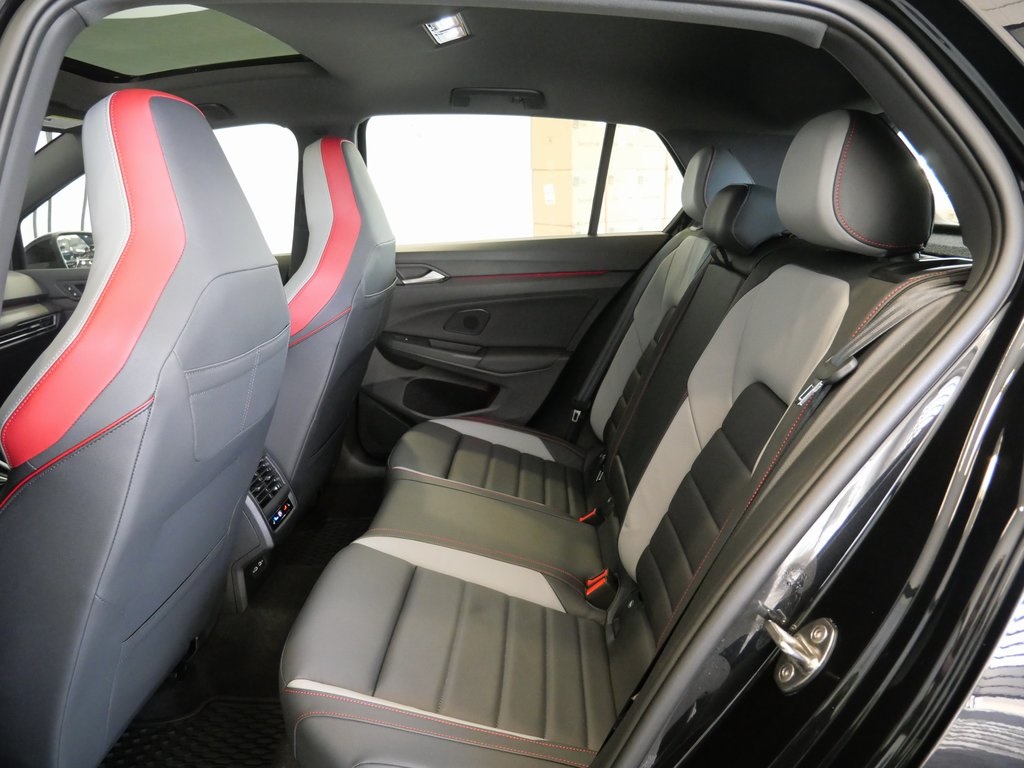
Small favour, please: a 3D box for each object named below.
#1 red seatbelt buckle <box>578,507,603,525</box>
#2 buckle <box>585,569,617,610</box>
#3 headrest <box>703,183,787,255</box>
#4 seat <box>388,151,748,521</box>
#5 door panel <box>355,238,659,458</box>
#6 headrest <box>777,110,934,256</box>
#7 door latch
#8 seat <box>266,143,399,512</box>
[{"bbox_3d":[0.165,0.286,1.560,0.045,0.048,0.028,-25,12,9],"label":"red seatbelt buckle"},{"bbox_3d":[0.160,0.375,1.284,0.050,0.060,0.052,-25,12,9],"label":"buckle"},{"bbox_3d":[0.417,-0.287,1.250,0.135,0.130,0.240,7,15,1],"label":"headrest"},{"bbox_3d":[0.132,-0.088,1.686,0.813,0.897,0.490,-1,16,3],"label":"seat"},{"bbox_3d":[0.008,-0.092,2.058,0.920,0.680,0.130,0,15,3],"label":"door panel"},{"bbox_3d":[0.425,-0.251,0.902,0.142,0.175,0.245,7,15,1],"label":"headrest"},{"bbox_3d":[0.242,0.231,0.605,0.042,0.066,0.040,28,14,-5],"label":"door latch"},{"bbox_3d":[-0.688,-0.068,1.734,0.840,1.020,0.530,0,15,3],"label":"seat"}]

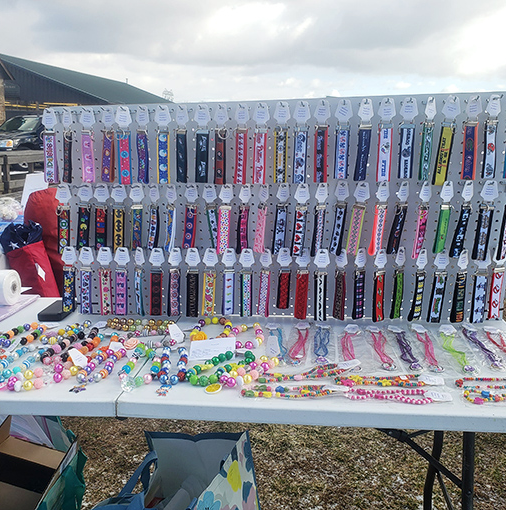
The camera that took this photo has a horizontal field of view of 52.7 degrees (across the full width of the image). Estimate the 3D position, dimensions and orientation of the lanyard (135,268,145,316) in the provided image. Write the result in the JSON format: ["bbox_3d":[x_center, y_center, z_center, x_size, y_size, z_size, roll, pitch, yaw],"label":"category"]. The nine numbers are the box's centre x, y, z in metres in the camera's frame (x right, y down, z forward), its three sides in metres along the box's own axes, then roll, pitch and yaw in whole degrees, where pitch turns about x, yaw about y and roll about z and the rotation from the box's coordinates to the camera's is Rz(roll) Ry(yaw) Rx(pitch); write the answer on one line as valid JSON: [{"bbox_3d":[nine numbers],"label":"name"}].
[{"bbox_3d":[-0.324,0.107,1.473,0.032,0.141,0.012,10,17,33],"label":"lanyard"}]

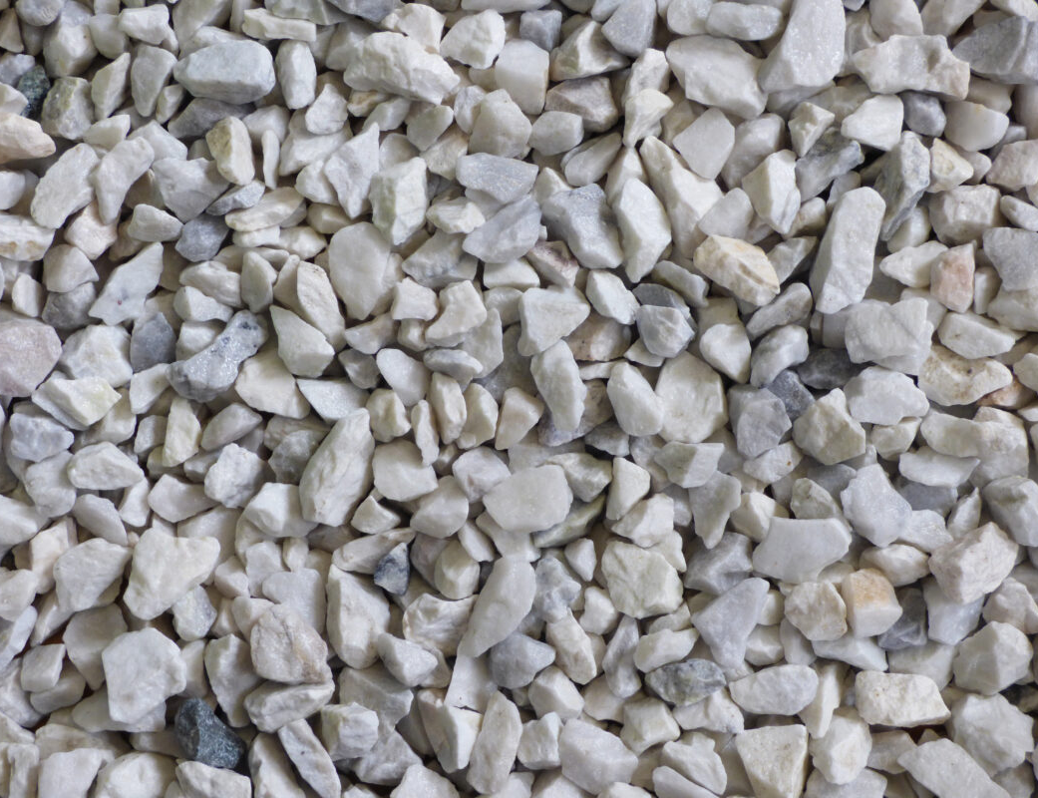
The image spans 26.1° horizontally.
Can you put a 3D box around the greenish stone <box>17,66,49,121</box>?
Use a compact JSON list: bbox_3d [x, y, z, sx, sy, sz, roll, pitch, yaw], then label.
[{"bbox_3d":[-0.120,-0.075,0.551,0.009,0.009,0.015,11,80,2],"label":"greenish stone"}]

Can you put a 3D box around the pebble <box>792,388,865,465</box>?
[{"bbox_3d":[0.073,0.007,0.529,0.016,0.012,0.015,-28,81,-5],"label":"pebble"}]

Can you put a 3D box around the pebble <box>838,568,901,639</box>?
[{"bbox_3d":[0.081,0.047,0.522,0.013,0.012,0.015,-24,81,-4],"label":"pebble"}]

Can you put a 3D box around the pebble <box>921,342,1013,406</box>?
[{"bbox_3d":[0.106,-0.005,0.535,0.021,0.011,0.015,22,81,4],"label":"pebble"}]

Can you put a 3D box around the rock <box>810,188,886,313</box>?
[{"bbox_3d":[0.079,-0.035,0.534,0.013,0.012,0.032,19,81,3],"label":"rock"}]

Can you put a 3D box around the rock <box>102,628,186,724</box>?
[{"bbox_3d":[-0.086,0.064,0.517,0.018,0.012,0.021,-11,80,-2],"label":"rock"}]

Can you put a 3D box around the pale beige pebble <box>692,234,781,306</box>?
[{"bbox_3d":[0.053,-0.031,0.533,0.021,0.012,0.012,36,82,6],"label":"pale beige pebble"}]

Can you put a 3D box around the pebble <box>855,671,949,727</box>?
[{"bbox_3d":[0.089,0.070,0.518,0.022,0.012,0.012,5,80,1],"label":"pebble"}]

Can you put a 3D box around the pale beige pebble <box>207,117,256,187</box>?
[{"bbox_3d":[-0.069,-0.060,0.540,0.009,0.009,0.017,-21,81,-4],"label":"pale beige pebble"}]

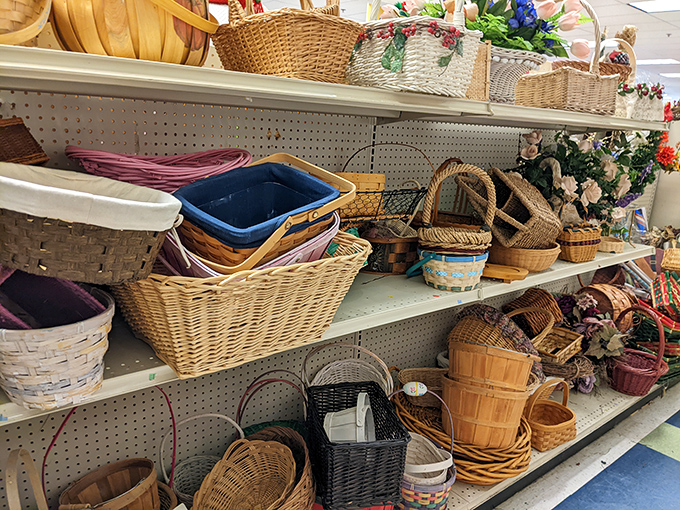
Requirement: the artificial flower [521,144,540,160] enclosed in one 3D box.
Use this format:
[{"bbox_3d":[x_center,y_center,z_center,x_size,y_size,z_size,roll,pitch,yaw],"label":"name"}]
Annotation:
[{"bbox_3d":[0.790,-0.425,2.200,0.080,0.065,0.060,8,15,18],"label":"artificial flower"}]

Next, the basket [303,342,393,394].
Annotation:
[{"bbox_3d":[0.026,0.475,1.767,0.300,0.388,0.250,0,15,-15],"label":"basket"}]

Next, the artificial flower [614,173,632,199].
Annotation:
[{"bbox_3d":[1.147,-0.281,2.146,0.081,0.109,0.076,11,16,27],"label":"artificial flower"}]

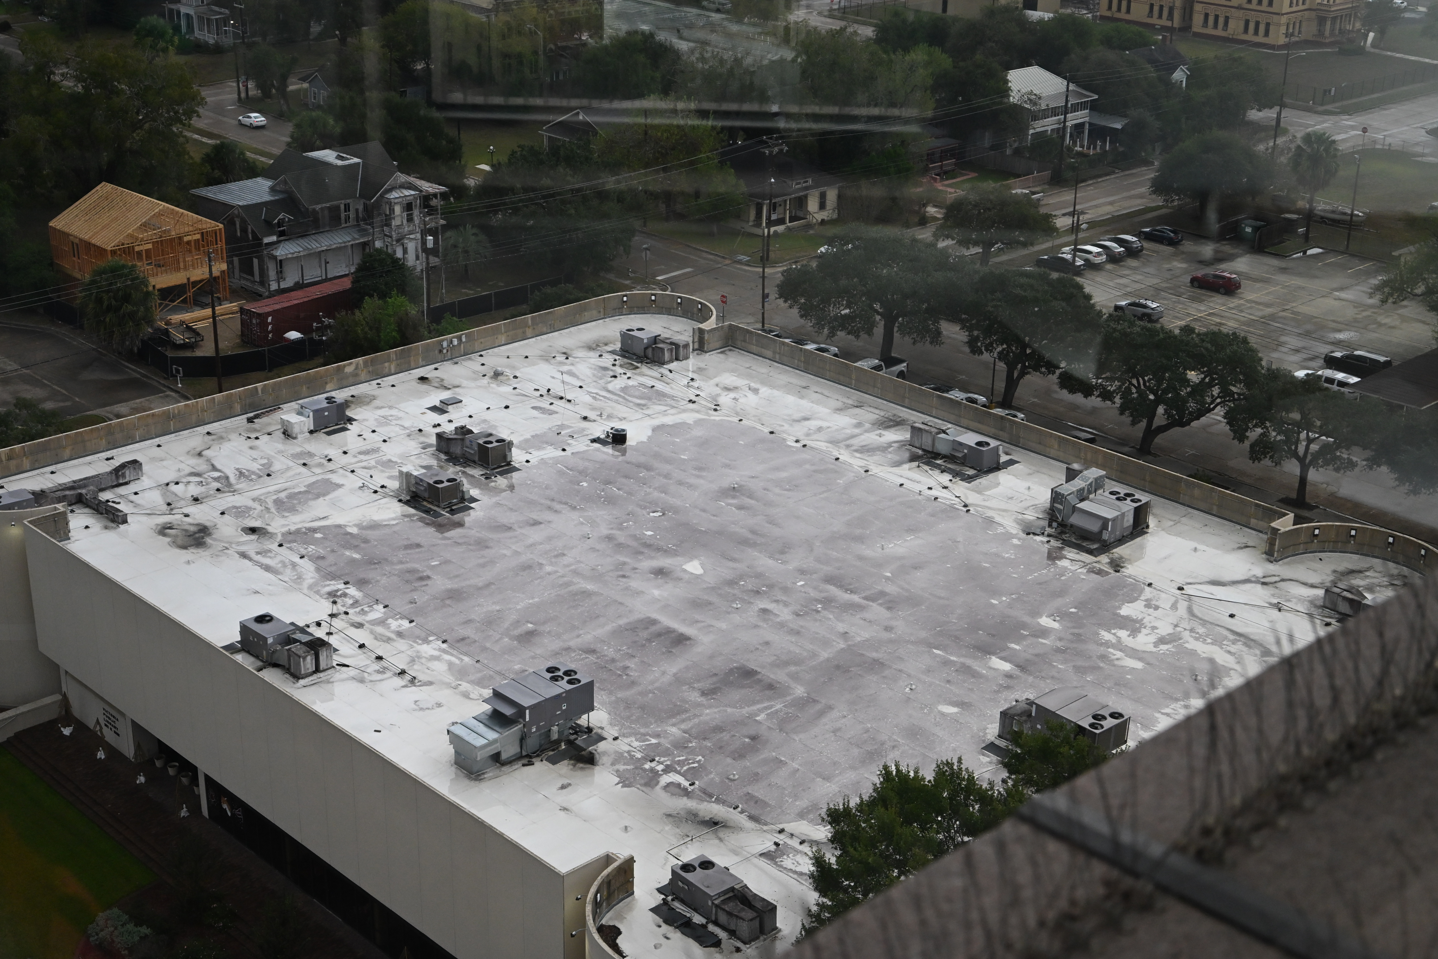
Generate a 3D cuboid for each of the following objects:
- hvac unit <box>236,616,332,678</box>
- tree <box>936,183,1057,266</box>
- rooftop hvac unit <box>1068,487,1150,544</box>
[{"bbox_3d":[-19.302,7.379,89.180,1.950,1.320,4.300,-19,30,-40],"label":"hvac unit"},{"bbox_3d":[24.984,-22.928,181.074,10.800,7.200,10.800,1,22,0],"label":"tree"},{"bbox_3d":[20.282,2.058,103.765,4.060,1.520,2.200,-19,30,-40],"label":"rooftop hvac unit"}]

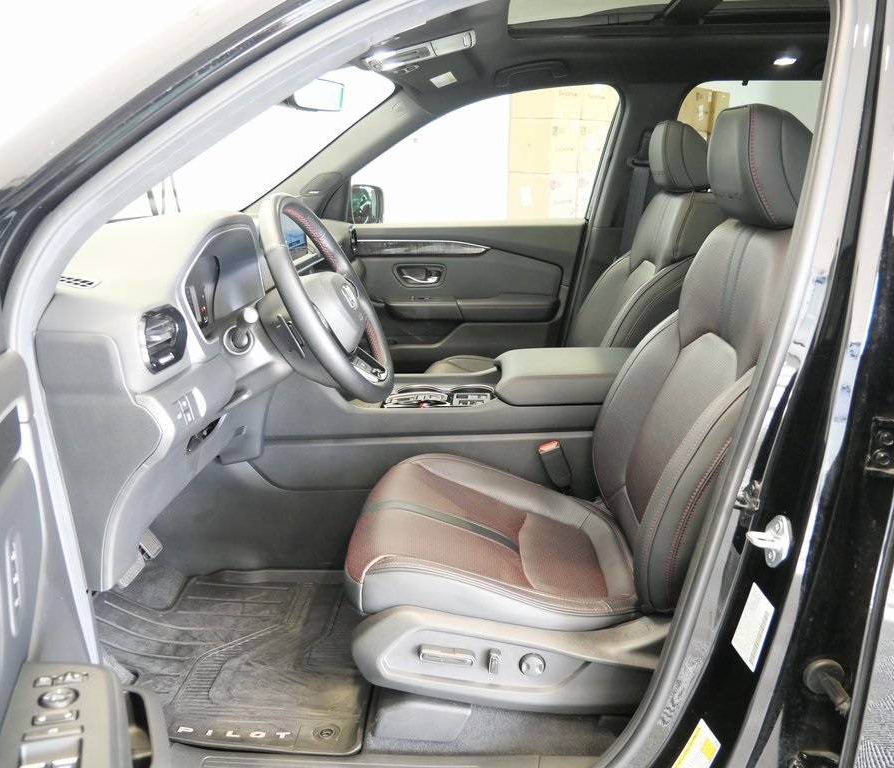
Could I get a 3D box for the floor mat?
[{"bbox_3d":[-0.413,0.499,1.376,0.585,0.090,0.490,1,17,3],"label":"floor mat"}]

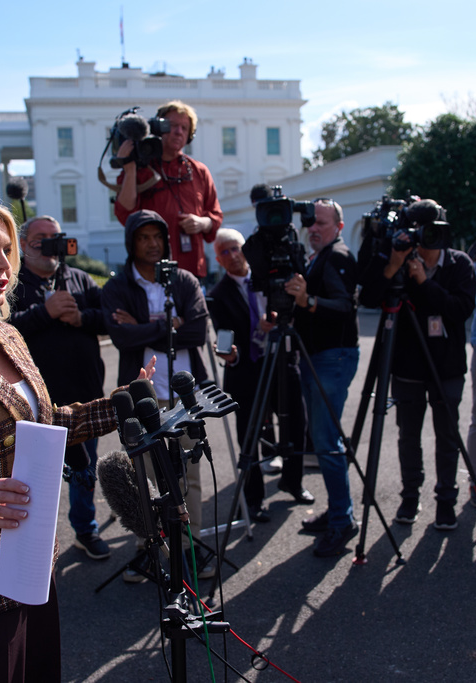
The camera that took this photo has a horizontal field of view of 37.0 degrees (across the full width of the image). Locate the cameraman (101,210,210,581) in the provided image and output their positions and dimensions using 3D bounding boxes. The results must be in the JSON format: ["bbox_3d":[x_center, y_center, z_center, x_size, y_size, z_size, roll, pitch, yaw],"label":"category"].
[{"bbox_3d":[-0.383,0.249,3.344,0.550,1.760,0.420,-2,7,-6],"label":"cameraman"}]

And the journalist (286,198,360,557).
[{"bbox_3d":[0.434,0.185,3.642,0.480,1.790,0.520,-7,9,-36],"label":"journalist"}]

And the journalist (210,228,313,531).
[{"bbox_3d":[0.124,0.180,4.104,0.620,1.680,0.480,-1,7,7],"label":"journalist"}]

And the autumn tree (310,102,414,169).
[{"bbox_3d":[11.536,-14.342,65.901,9.800,14.570,9.000,-2,7,0],"label":"autumn tree"}]

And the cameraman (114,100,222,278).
[{"bbox_3d":[-0.345,-0.409,3.940,0.600,1.800,0.450,-2,7,-6],"label":"cameraman"}]

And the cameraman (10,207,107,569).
[{"bbox_3d":[-0.916,0.231,3.650,0.580,1.750,0.450,-3,7,-14],"label":"cameraman"}]

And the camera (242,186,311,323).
[{"bbox_3d":[0.190,-0.415,3.427,0.320,0.660,0.520,0,7,16],"label":"camera"}]

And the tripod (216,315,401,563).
[{"bbox_3d":[0.169,0.464,3.664,1.030,1.240,0.920,-4,7,-21],"label":"tripod"}]

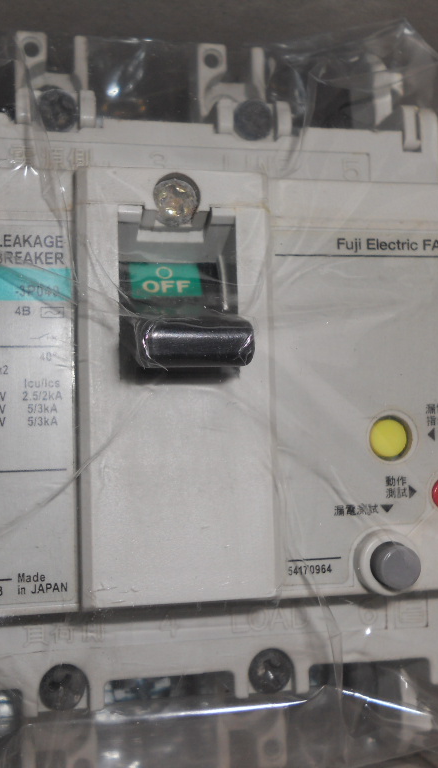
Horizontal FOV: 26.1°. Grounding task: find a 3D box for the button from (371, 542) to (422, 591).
[{"bbox_3d":[0.020,0.021,0.108,0.005,0.003,0.005,-1,85,-11],"label":"button"}]

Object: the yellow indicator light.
[{"bbox_3d":[0.020,0.007,0.114,0.005,0.002,0.005,-1,85,-11],"label":"yellow indicator light"}]

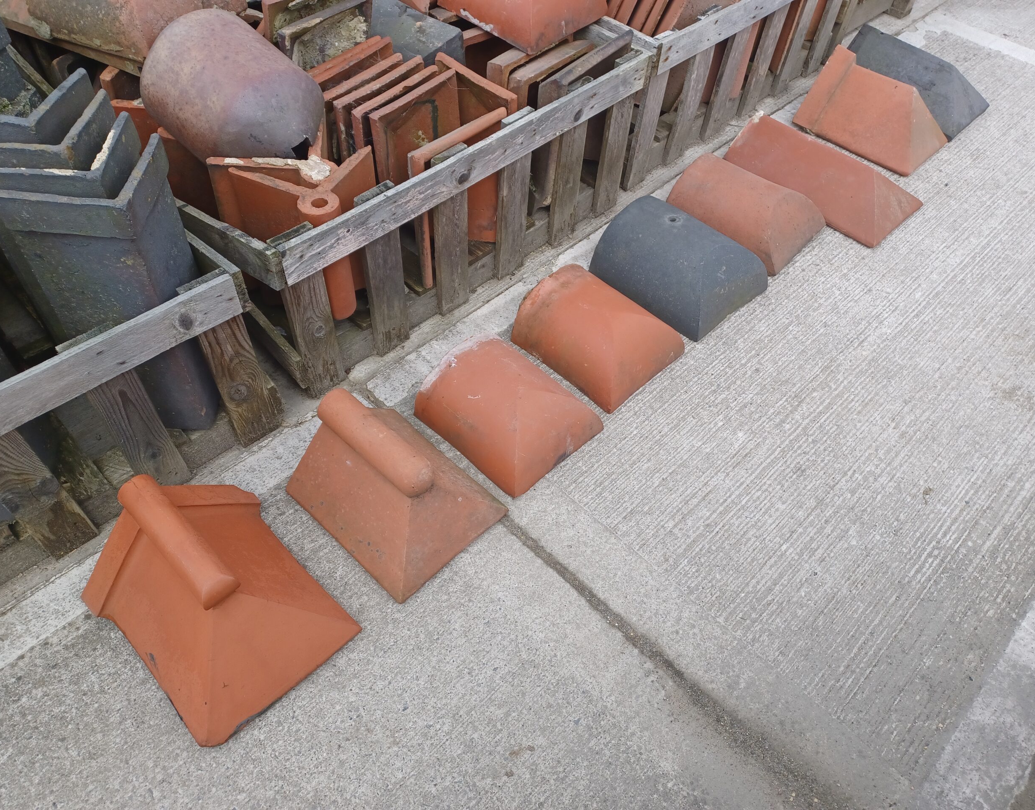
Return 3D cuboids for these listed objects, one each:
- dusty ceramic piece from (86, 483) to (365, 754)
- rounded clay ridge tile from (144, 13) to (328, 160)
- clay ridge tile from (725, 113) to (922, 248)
[{"bbox_3d":[-0.463,0.264,1.164,0.354,0.161,0.276,37,56,25],"label":"dusty ceramic piece"},{"bbox_3d":[-0.528,-0.602,1.479,0.259,0.159,0.260,41,55,9],"label":"rounded clay ridge tile"},{"bbox_3d":[0.828,-0.623,2.059,0.273,0.109,0.454,-35,59,-29],"label":"clay ridge tile"}]

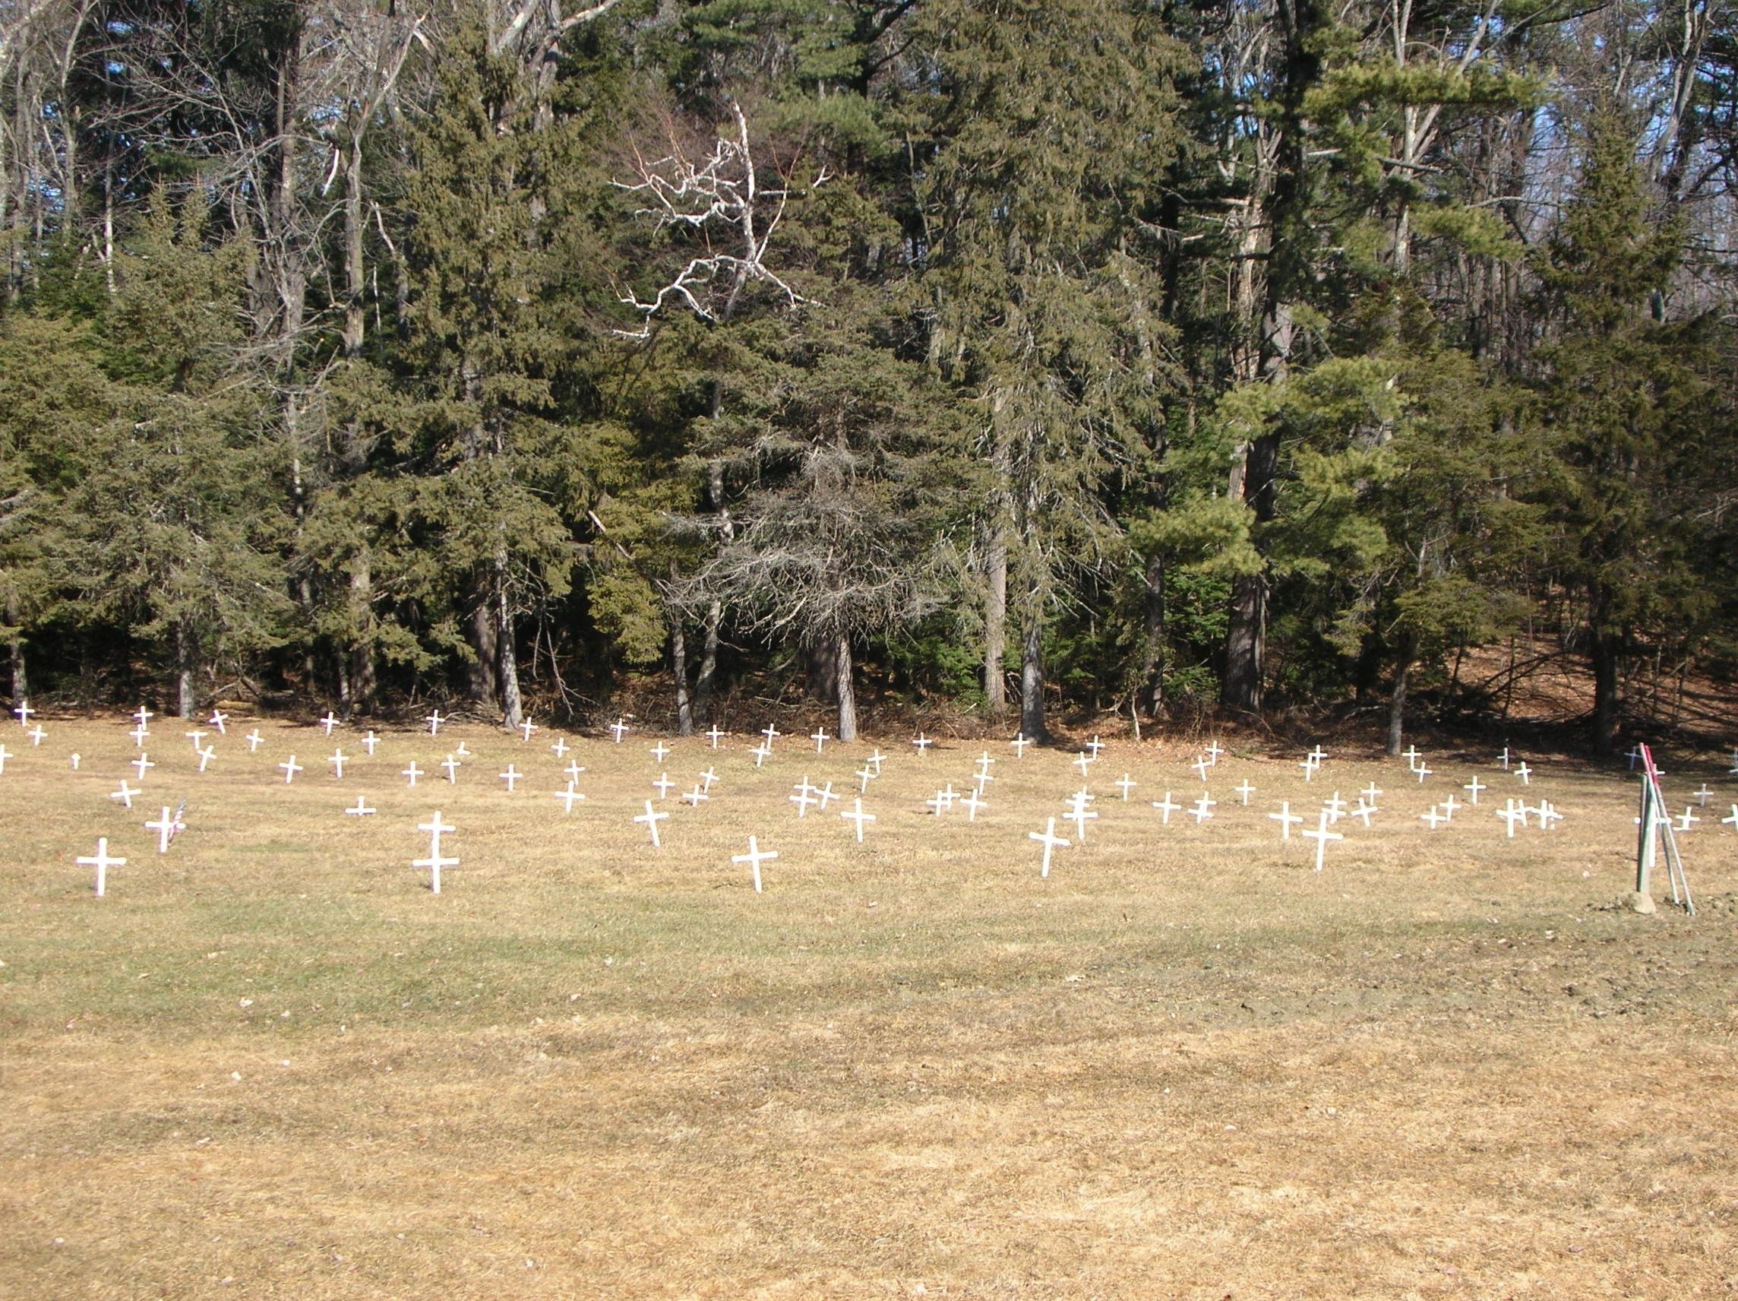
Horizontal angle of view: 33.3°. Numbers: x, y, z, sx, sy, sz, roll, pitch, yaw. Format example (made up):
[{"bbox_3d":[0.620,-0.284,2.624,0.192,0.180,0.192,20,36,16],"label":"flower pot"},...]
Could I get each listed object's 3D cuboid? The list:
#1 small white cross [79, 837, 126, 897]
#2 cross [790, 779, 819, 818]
[{"bbox_3d":[-6.323,1.786,24.000,0.400,0.476,0.045,2,-1,-11],"label":"small white cross"},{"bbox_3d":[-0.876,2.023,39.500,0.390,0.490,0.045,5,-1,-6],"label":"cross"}]

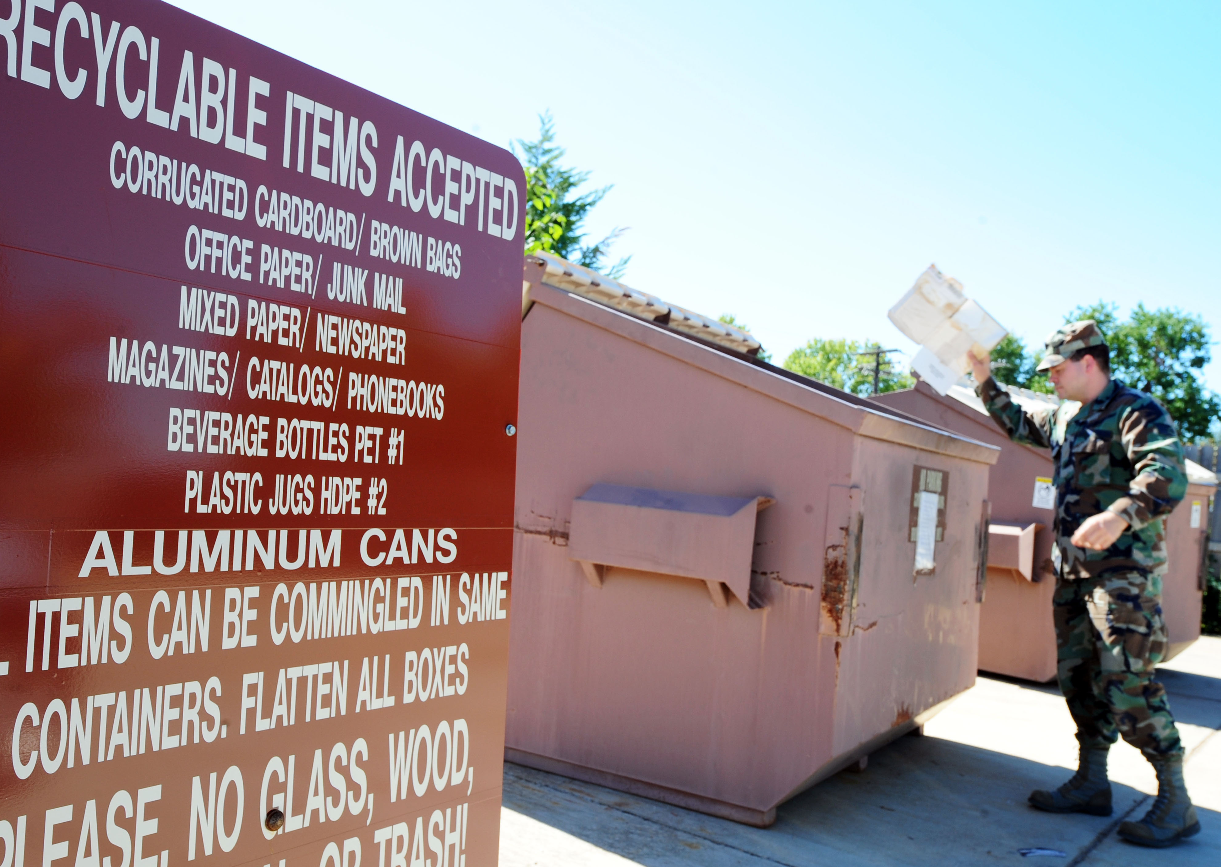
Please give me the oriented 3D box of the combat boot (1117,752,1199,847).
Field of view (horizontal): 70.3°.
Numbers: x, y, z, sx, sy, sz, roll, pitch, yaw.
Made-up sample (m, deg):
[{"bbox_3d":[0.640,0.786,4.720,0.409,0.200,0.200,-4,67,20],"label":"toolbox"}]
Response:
[{"bbox_3d":[1.911,1.261,3.036,0.300,0.290,0.115,3,-4,7],"label":"combat boot"}]

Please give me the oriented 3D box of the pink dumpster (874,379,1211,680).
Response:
[{"bbox_3d":[3.192,0.667,6.670,1.998,2.061,1.888,6,-4,-34],"label":"pink dumpster"}]

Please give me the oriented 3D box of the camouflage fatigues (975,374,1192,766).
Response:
[{"bbox_3d":[1.703,0.457,3.156,0.630,1.390,0.580,3,-4,12],"label":"camouflage fatigues"}]

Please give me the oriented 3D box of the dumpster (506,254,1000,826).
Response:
[{"bbox_3d":[0.564,0.344,3.994,1.844,2.061,1.998,1,-5,37],"label":"dumpster"}]

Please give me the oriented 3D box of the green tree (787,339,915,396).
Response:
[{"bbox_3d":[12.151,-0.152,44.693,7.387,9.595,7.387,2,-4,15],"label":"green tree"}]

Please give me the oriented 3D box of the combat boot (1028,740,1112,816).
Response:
[{"bbox_3d":[1.721,1.272,3.257,0.310,0.270,0.115,3,-4,12],"label":"combat boot"}]

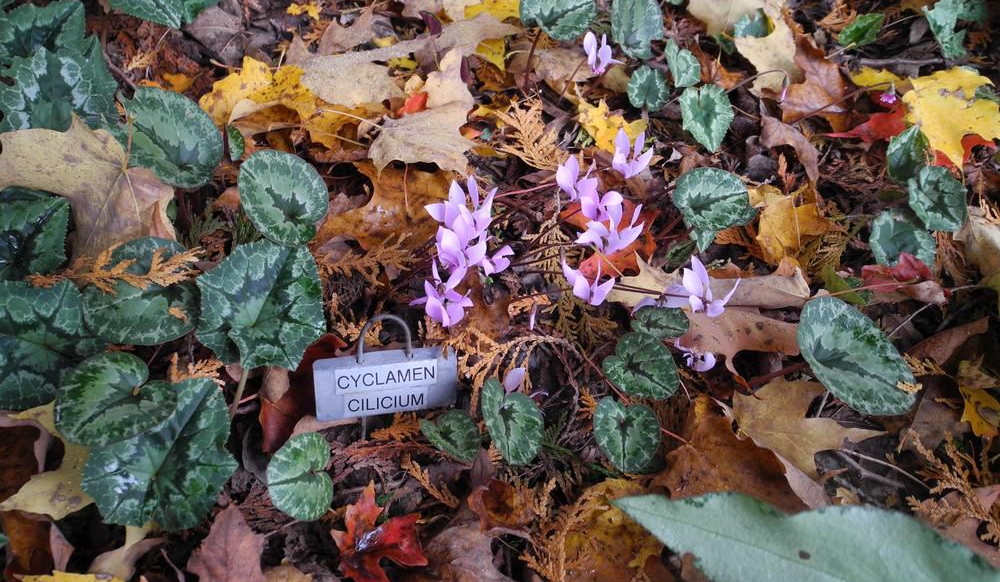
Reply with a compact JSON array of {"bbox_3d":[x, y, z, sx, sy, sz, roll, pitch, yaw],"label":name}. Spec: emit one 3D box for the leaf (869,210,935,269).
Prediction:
[{"bbox_3d":[0.246,-0.028,0.495,0.043,0.012,0.046,-22,62,-13],"label":"leaf"}]

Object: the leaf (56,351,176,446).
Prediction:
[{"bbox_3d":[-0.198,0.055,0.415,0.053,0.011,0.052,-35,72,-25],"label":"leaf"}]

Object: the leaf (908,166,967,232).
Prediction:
[{"bbox_3d":[0.276,-0.058,0.510,0.042,0.014,0.048,-19,61,-11],"label":"leaf"}]

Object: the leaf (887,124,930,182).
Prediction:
[{"bbox_3d":[0.303,-0.102,0.600,0.029,0.014,0.044,17,92,20],"label":"leaf"}]

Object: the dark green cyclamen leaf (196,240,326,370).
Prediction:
[{"bbox_3d":[-0.136,0.005,0.462,0.079,0.017,0.083,18,66,0],"label":"dark green cyclamen leaf"}]

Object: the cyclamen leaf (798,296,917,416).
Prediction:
[{"bbox_3d":[0.193,0.035,0.437,0.070,0.016,0.069,32,50,8],"label":"cyclamen leaf"}]

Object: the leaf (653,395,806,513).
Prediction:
[{"bbox_3d":[0.141,0.108,0.477,0.085,0.023,0.073,24,64,17],"label":"leaf"}]

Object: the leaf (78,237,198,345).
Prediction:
[{"bbox_3d":[-0.205,0.001,0.462,0.063,0.016,0.081,-20,56,-15],"label":"leaf"}]

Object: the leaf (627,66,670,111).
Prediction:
[{"bbox_3d":[0.107,-0.145,0.580,0.030,0.010,0.036,-2,72,-1],"label":"leaf"}]

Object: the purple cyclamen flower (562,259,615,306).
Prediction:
[{"bbox_3d":[0.056,-0.005,0.513,0.031,0.024,0.025,-4,45,6],"label":"purple cyclamen flower"}]

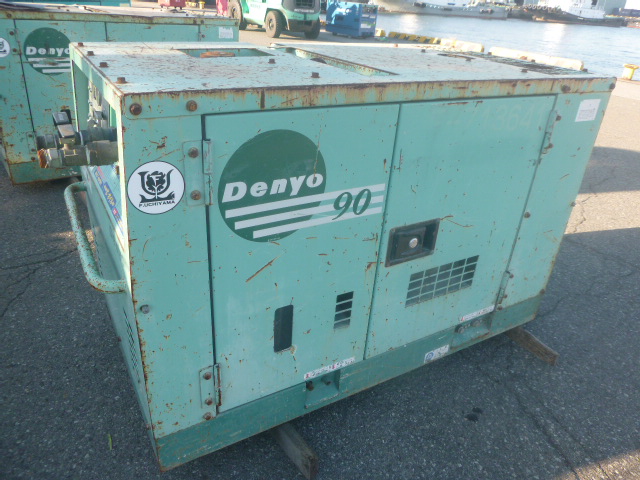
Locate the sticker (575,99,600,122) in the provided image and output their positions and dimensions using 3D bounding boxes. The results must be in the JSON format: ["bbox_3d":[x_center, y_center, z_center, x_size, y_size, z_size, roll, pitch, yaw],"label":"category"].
[{"bbox_3d":[0.850,-0.409,1.463,0.102,0.067,0.004,-12,31,-28],"label":"sticker"}]

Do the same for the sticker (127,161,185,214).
[{"bbox_3d":[-0.306,-0.097,0.872,0.105,0.105,0.004,-12,31,-28],"label":"sticker"}]

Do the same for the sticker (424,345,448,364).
[{"bbox_3d":[0.411,0.401,1.622,0.112,0.038,0.004,-12,31,-28],"label":"sticker"}]

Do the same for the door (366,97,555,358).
[{"bbox_3d":[0.413,-0.030,1.396,0.588,0.773,0.030,-12,31,-28],"label":"door"}]

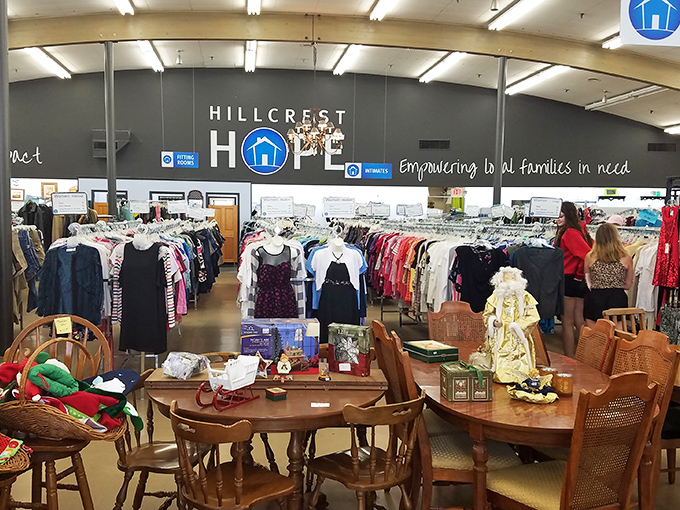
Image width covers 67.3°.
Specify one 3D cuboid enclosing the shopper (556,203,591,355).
[{"bbox_3d":[2.300,0.354,4.945,0.380,1.660,0.430,3,5,27],"label":"shopper"}]

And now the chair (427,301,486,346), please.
[{"bbox_3d":[0.816,0.827,3.479,0.470,1.000,0.560,0,5,-2],"label":"chair"}]

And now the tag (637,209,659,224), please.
[{"bbox_3d":[3.383,-0.417,5.600,0.210,0.128,0.012,28,4,3],"label":"tag"}]

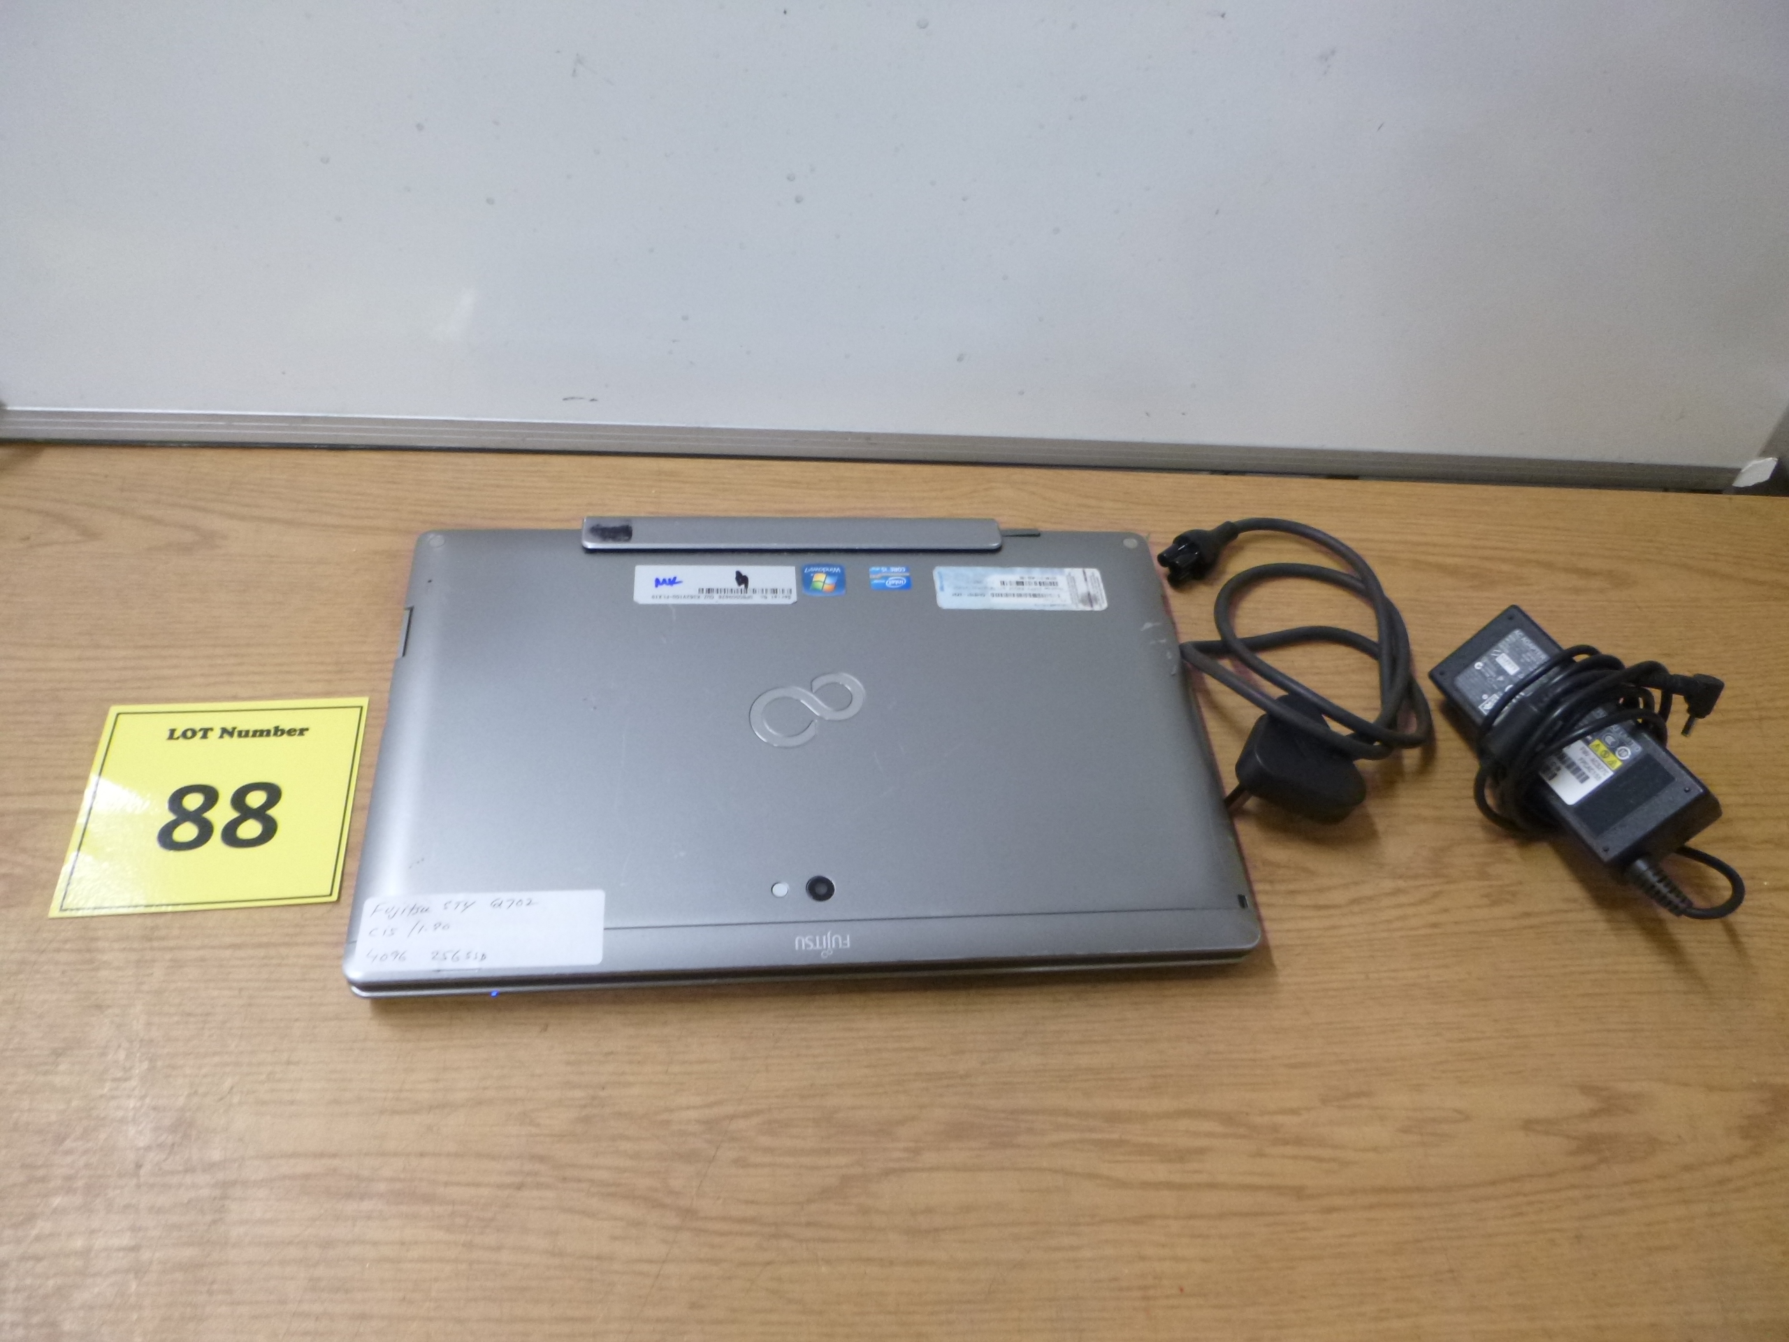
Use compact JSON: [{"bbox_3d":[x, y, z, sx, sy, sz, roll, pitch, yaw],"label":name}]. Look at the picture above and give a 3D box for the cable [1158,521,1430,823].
[{"bbox_3d":[0.167,-0.012,0.536,0.110,0.040,0.168,6,51,-3],"label":"cable"}]

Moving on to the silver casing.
[{"bbox_3d":[-0.033,0.023,0.486,0.302,0.031,0.201,0,52,-8],"label":"silver casing"}]

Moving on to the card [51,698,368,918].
[{"bbox_3d":[-0.239,0.046,0.459,0.091,0.002,0.087,-2,52,-9],"label":"card"}]

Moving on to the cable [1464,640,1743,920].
[{"bbox_3d":[0.292,0.038,0.509,0.121,0.044,0.120,-20,57,-22],"label":"cable"}]

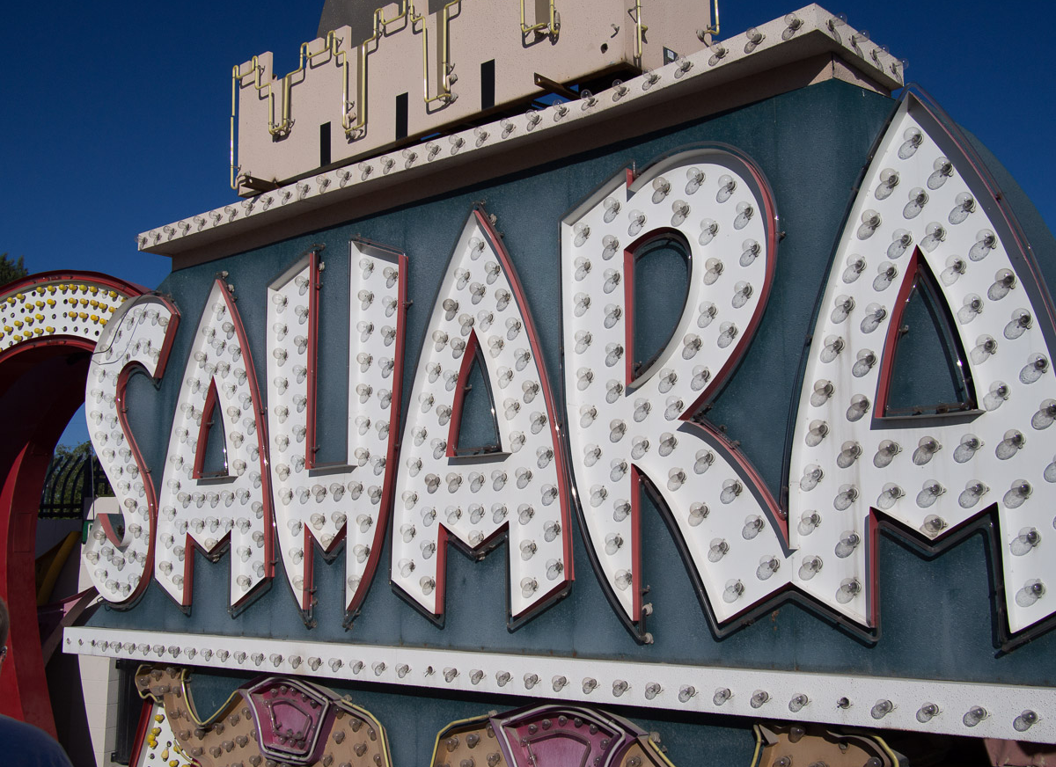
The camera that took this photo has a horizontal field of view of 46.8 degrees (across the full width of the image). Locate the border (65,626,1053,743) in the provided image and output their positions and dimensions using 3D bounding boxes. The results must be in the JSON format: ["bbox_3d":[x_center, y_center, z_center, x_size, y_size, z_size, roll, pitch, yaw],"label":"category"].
[{"bbox_3d":[-0.463,1.264,5.467,6.176,0.153,0.199,-8,-11,41],"label":"border"}]

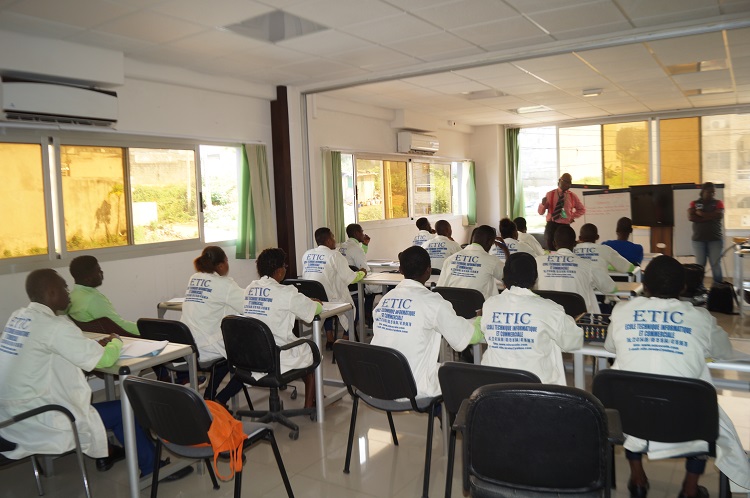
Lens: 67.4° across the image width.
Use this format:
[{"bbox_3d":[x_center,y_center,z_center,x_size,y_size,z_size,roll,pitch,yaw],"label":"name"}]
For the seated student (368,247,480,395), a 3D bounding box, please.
[{"bbox_3d":[0.334,0.626,3.369,0.580,1.280,0.780,2,7,34],"label":"seated student"}]

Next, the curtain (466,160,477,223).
[{"bbox_3d":[1.864,-1.084,10.891,0.130,1.240,0.460,2,7,34],"label":"curtain"}]

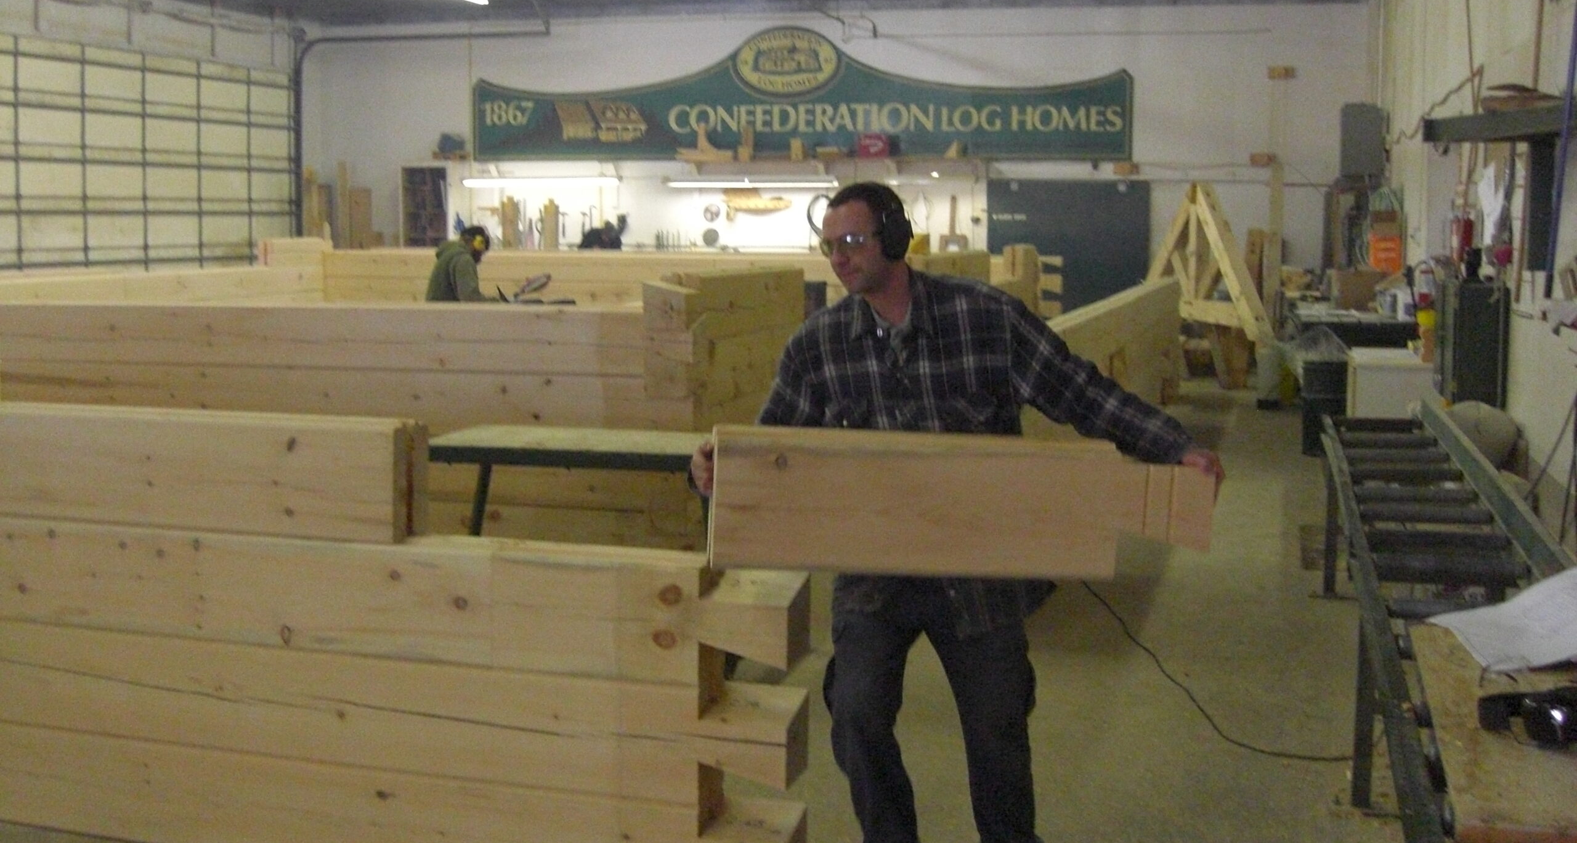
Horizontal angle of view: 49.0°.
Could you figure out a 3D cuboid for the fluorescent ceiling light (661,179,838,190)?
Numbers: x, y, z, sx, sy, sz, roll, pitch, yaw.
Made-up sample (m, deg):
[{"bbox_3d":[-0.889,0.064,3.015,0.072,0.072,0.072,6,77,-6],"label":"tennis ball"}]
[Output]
[{"bbox_3d":[-0.478,-3.063,22.385,2.340,0.110,0.180,2,7,16],"label":"fluorescent ceiling light"}]

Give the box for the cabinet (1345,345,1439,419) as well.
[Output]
[{"bbox_3d":[3.641,0.024,10.555,0.450,0.850,1.150,2,7,16],"label":"cabinet"}]

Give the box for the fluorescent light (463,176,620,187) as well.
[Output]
[{"bbox_3d":[-3.517,-3.403,24.648,2.440,0.120,0.180,2,7,16],"label":"fluorescent light"}]

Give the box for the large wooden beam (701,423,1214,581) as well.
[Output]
[{"bbox_3d":[0.366,0.169,3.719,1.060,0.290,0.150,2,6,-7],"label":"large wooden beam"}]

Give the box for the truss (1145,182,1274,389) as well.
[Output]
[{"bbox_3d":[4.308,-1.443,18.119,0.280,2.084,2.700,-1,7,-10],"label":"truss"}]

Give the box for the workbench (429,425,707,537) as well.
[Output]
[{"bbox_3d":[-0.612,0.487,6.365,1.270,0.840,0.580,2,7,16],"label":"workbench"}]

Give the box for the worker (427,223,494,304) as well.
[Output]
[{"bbox_3d":[-2.256,-0.569,12.092,0.680,1.580,0.520,-1,7,-14],"label":"worker"}]

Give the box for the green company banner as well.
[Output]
[{"bbox_3d":[-0.032,-4.243,22.487,8.950,1.730,0.060,2,7,16],"label":"green company banner"}]

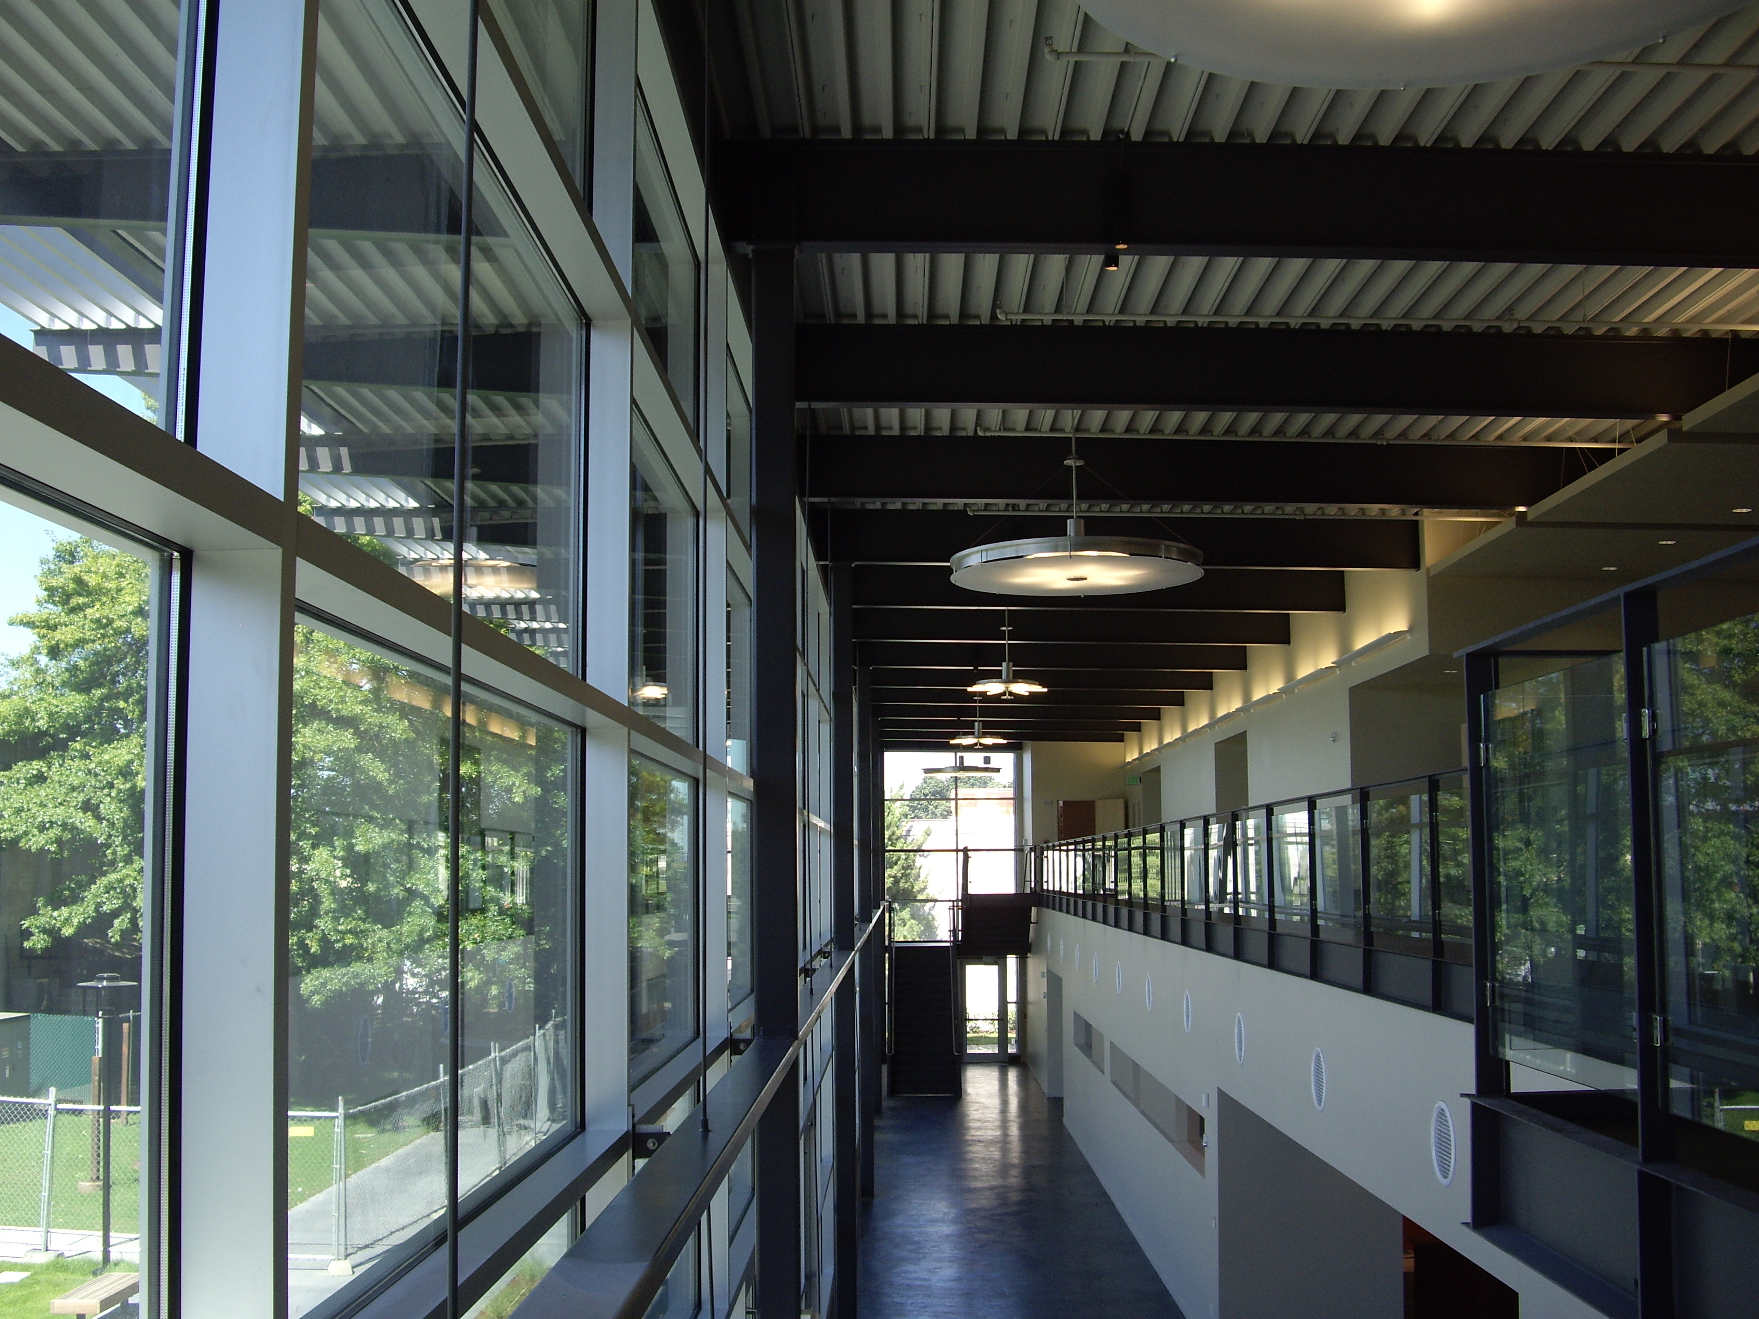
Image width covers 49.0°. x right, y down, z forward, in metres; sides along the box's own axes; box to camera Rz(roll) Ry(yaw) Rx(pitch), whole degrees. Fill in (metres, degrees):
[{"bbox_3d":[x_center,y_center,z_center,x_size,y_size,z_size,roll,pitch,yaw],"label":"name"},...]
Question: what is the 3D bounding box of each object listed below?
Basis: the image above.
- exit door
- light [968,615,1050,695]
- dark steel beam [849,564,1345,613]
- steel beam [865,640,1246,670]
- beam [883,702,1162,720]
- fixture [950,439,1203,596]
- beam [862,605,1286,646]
[{"bbox_3d":[2.688,8.556,47.059,1.396,2.542,0.120,-1,-6,1],"label":"exit door"},{"bbox_3d":[1.594,-0.048,23.889,1.003,1.018,1.003,-1,-6,1],"label":"light"},{"bbox_3d":[2.456,-0.832,22.322,5.813,0.528,0.185,1,-6,1],"label":"dark steel beam"},{"bbox_3d":[2.559,-0.127,28.802,5.813,0.528,0.185,1,-6,1],"label":"steel beam"},{"bbox_3d":[2.713,0.933,38.523,5.813,0.528,0.185,1,-6,1],"label":"beam"},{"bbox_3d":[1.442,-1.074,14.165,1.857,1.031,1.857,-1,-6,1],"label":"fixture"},{"bbox_3d":[2.508,-0.480,25.562,5.813,0.528,0.185,1,-6,1],"label":"beam"}]

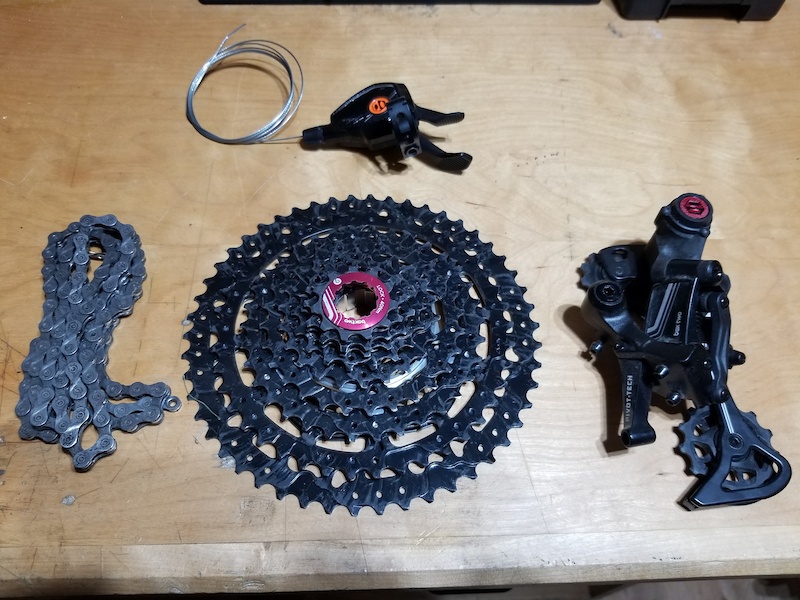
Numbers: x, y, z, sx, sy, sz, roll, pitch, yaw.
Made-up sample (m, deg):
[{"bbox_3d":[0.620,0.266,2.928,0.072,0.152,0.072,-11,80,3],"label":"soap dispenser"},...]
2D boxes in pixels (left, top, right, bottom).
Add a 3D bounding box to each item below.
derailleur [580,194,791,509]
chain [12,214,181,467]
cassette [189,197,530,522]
[{"bbox_3d":[0.145,0.024,0.317,0.082,0.060,0.160,-7,60,-6],"label":"derailleur"},{"bbox_3d":[-0.165,0.019,0.330,0.080,0.025,0.150,-10,60,-7],"label":"chain"},{"bbox_3d":[-0.021,0.009,0.334,0.206,0.037,0.206,1,59,-1],"label":"cassette"}]

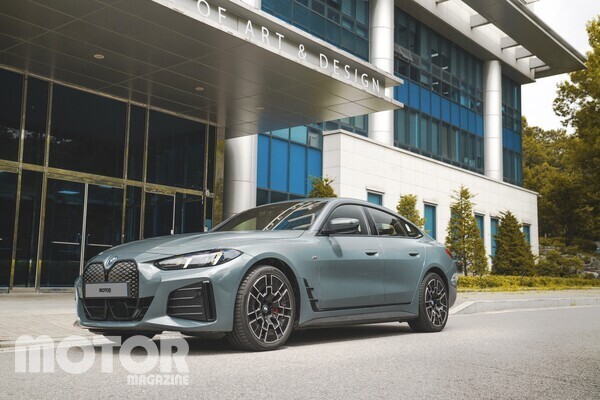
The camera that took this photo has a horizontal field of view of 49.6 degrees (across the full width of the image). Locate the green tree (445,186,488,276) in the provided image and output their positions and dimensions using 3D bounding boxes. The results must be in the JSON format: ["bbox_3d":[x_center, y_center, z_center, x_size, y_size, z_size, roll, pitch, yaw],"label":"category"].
[{"bbox_3d":[6.195,1.314,24.263,1.550,3.570,1.550,-5,-10,40],"label":"green tree"}]

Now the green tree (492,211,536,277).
[{"bbox_3d":[9.054,1.985,27.572,1.750,3.060,1.750,-5,-10,40],"label":"green tree"}]

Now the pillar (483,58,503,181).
[{"bbox_3d":[9.706,-3.945,32.562,0.920,6.150,0.920,-5,-10,40],"label":"pillar"}]

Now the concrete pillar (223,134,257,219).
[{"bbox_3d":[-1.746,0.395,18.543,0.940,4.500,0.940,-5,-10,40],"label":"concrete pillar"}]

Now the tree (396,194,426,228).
[{"bbox_3d":[3.607,1.331,21.201,1.450,3.070,1.450,-5,-10,40],"label":"tree"}]

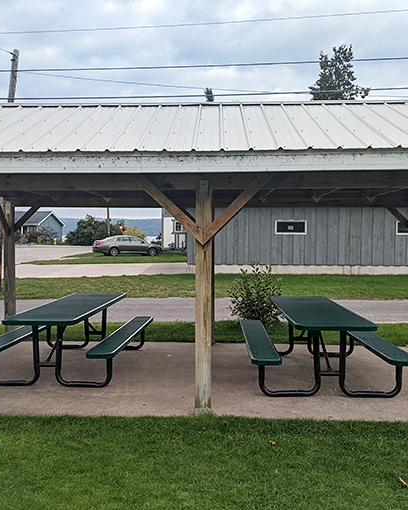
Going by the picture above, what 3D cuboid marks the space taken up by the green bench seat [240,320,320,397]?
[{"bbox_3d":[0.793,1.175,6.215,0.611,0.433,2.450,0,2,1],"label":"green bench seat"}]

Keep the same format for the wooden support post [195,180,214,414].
[{"bbox_3d":[0.002,0.391,4.816,0.140,2.137,0.140,0,2,2],"label":"wooden support post"}]

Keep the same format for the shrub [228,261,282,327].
[{"bbox_3d":[0.875,0.686,9.100,0.900,1.150,0.900,0,2,2],"label":"shrub"}]

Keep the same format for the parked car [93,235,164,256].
[{"bbox_3d":[-5.625,-0.693,39.100,5.010,1.480,1.850,-1,2,-24],"label":"parked car"}]

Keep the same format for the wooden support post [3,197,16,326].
[{"bbox_3d":[-2.990,0.256,8.138,0.140,2.157,0.140,0,2,2],"label":"wooden support post"}]

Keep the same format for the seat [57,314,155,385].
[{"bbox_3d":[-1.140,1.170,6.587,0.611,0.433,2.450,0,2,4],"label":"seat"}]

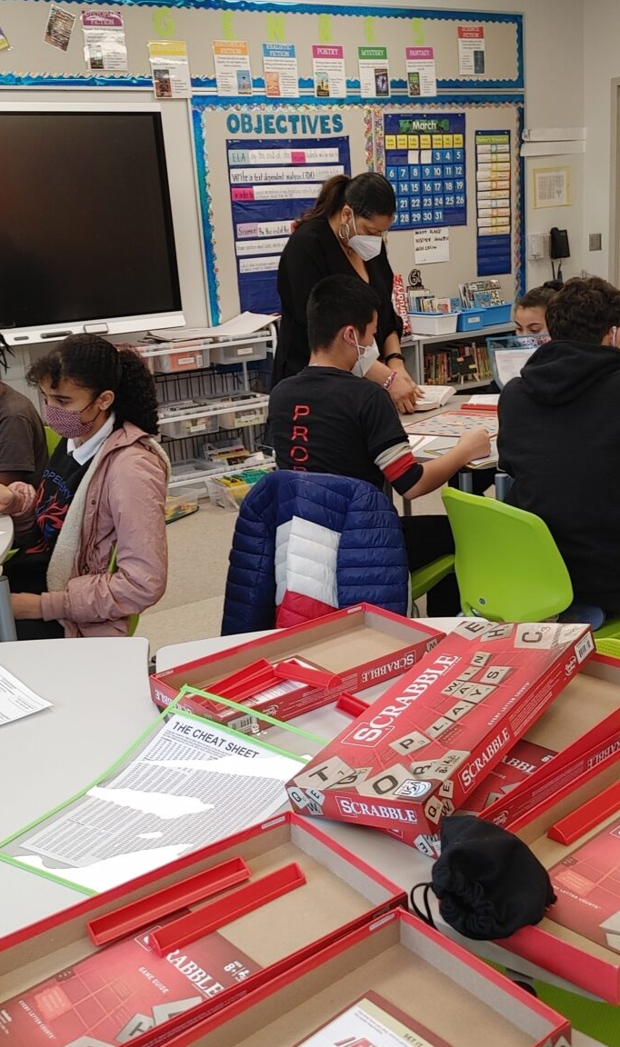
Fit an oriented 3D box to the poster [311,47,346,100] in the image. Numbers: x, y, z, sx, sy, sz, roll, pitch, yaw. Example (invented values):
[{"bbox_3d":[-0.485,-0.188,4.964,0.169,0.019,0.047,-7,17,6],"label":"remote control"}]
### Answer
[{"bbox_3d":[0.115,-2.594,6.026,0.219,0.281,0.008,-14,18,-30],"label":"poster"}]

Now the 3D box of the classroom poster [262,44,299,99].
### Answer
[{"bbox_3d":[-0.169,-2.648,6.143,0.218,0.285,0.010,-12,17,-27],"label":"classroom poster"}]

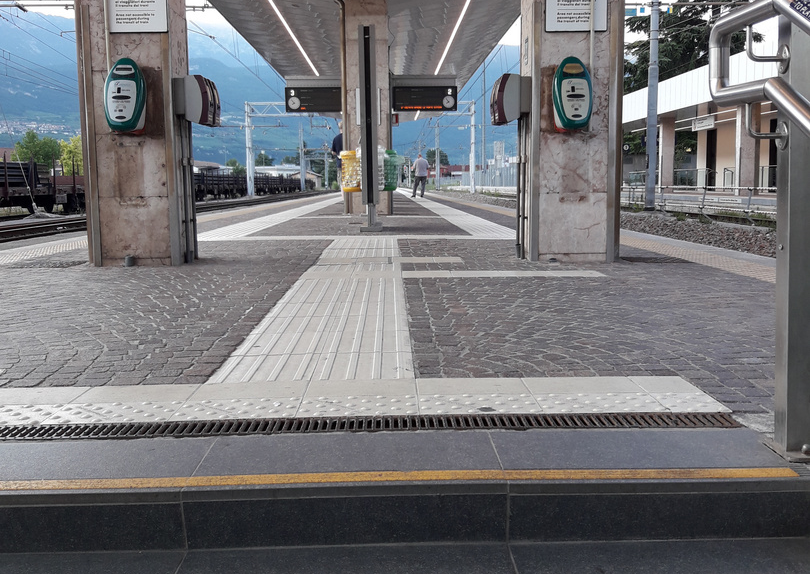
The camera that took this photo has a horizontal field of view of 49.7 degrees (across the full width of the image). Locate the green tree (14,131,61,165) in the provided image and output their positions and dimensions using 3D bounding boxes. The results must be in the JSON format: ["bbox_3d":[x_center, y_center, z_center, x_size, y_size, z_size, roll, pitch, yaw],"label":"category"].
[{"bbox_3d":[-33.795,-11.318,80.544,4.130,6.313,4.130,-1,7,-1],"label":"green tree"}]

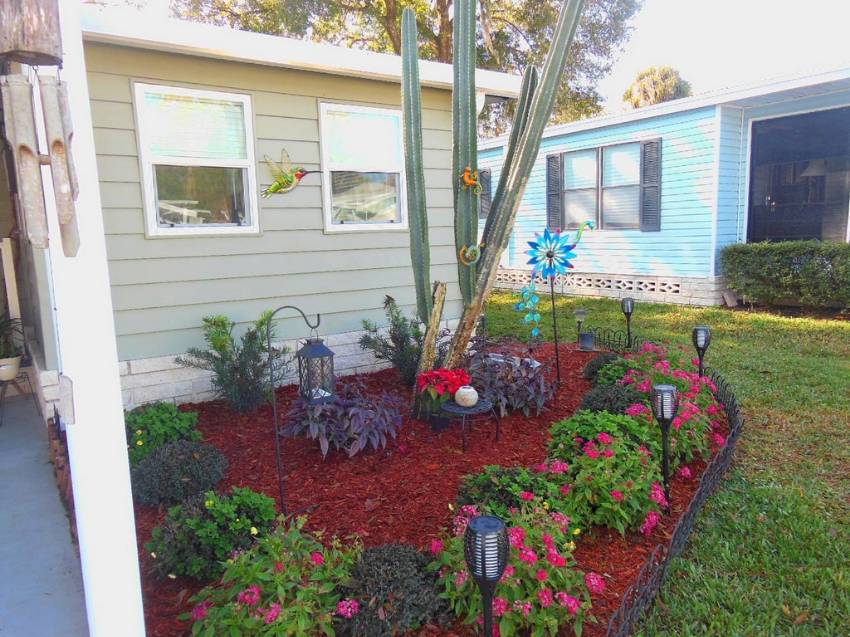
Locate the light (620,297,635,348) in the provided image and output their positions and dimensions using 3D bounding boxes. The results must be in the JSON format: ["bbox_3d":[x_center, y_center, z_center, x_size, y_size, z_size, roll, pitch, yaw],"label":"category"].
[{"bbox_3d":[2.070,0.058,6.242,0.124,0.530,0.124,1,9,18],"label":"light"}]

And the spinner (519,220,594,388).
[{"bbox_3d":[1.215,-0.130,5.600,0.680,1.490,0.200,1,9,12],"label":"spinner"}]

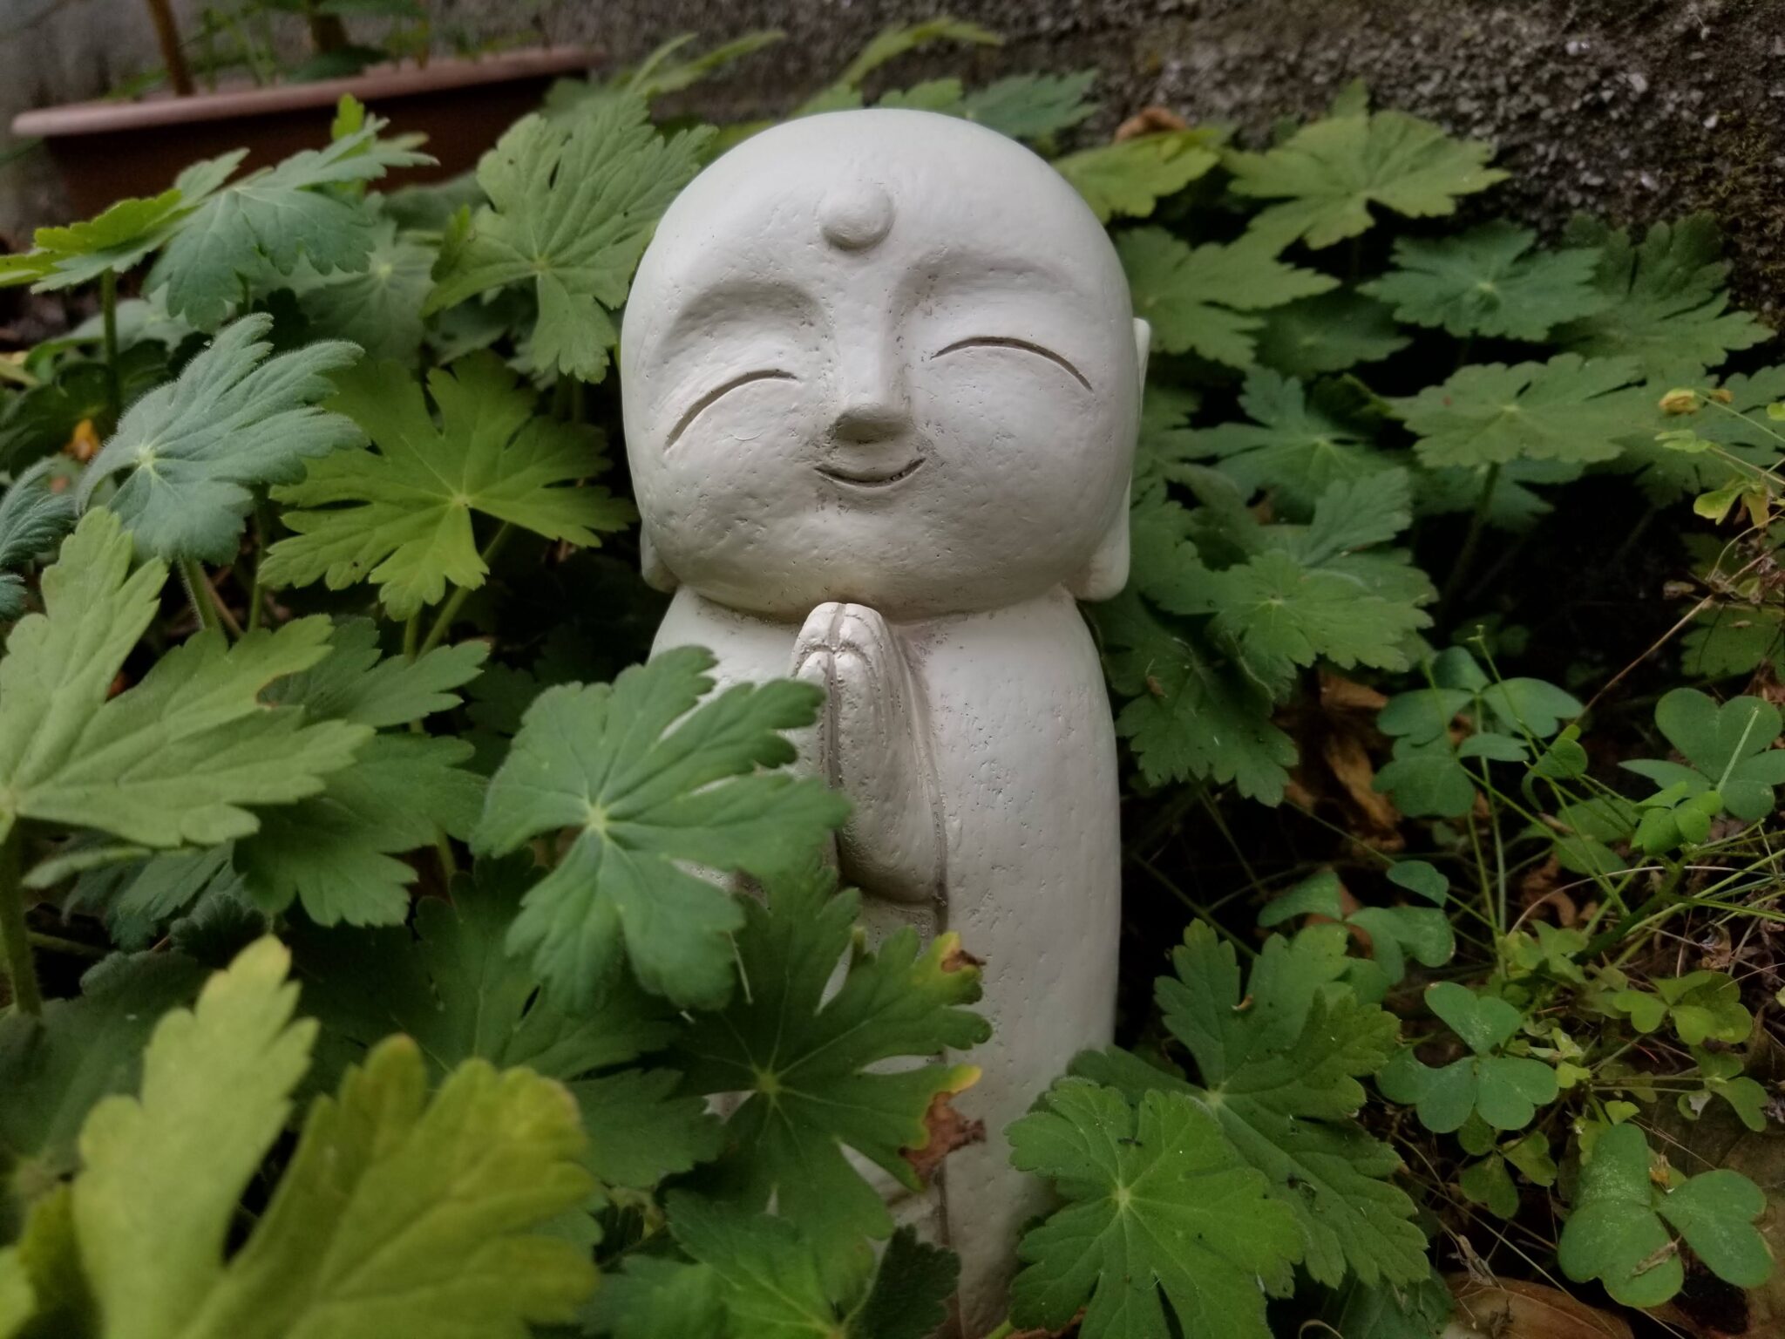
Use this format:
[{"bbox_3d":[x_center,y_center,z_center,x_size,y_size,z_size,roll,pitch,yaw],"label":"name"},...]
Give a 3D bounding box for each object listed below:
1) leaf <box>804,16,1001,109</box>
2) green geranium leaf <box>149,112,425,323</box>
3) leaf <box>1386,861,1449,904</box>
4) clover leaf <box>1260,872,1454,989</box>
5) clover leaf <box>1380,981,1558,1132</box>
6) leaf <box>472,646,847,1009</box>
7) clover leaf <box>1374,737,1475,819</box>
[{"bbox_3d":[0.002,-0.200,0.450,0.064,0.026,0.056,9,21,6],"label":"leaf"},{"bbox_3d":[-0.164,-0.124,0.370,0.072,0.028,0.068,-22,45,-14],"label":"green geranium leaf"},{"bbox_3d":[0.127,0.051,0.325,0.013,0.005,0.013,16,50,22],"label":"leaf"},{"bbox_3d":[0.123,0.068,0.355,0.049,0.016,0.036,-4,37,-5],"label":"clover leaf"},{"bbox_3d":[0.127,0.085,0.295,0.035,0.008,0.032,-5,51,7],"label":"clover leaf"},{"bbox_3d":[-0.047,0.032,0.270,0.075,0.018,0.076,-11,66,-8],"label":"leaf"},{"bbox_3d":[0.143,0.029,0.360,0.026,0.008,0.025,14,53,11],"label":"clover leaf"}]

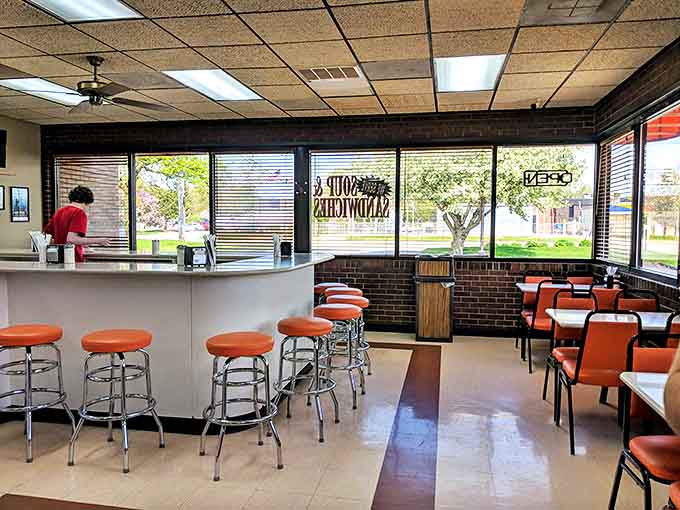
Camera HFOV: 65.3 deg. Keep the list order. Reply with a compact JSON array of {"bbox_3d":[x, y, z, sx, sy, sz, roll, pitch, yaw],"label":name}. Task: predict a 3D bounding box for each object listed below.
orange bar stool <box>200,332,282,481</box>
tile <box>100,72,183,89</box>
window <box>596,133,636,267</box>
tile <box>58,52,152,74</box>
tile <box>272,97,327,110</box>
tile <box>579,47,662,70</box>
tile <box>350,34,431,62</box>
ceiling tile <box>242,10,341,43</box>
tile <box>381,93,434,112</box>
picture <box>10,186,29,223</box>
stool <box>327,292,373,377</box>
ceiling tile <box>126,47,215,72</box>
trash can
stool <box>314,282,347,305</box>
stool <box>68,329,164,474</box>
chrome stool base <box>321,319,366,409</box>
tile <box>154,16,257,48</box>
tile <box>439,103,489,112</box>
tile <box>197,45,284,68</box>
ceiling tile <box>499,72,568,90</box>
[{"bbox_3d":[-0.578,0.842,3.083,0.450,0.740,0.450,-1,4,-27],"label":"orange bar stool"},{"bbox_3d":[-1.877,-1.692,5.169,0.600,0.025,0.600,1,4,11],"label":"tile"},{"bbox_3d":[2.769,-0.564,5.393,0.070,1.290,1.140,1,4,11],"label":"window"},{"bbox_3d":[-1.996,-1.652,4.584,0.605,0.020,0.600,1,4,11],"label":"tile"},{"bbox_3d":[-0.451,-1.757,6.138,0.600,0.025,0.600,1,4,11],"label":"tile"},{"bbox_3d":[2.287,-1.622,4.380,0.540,0.025,0.600,1,4,11],"label":"tile"},{"bbox_3d":[0.400,-1.605,4.107,0.610,0.025,0.610,1,4,11],"label":"tile"},{"bbox_3d":[-0.308,-1.577,3.633,0.600,0.025,0.600,1,4,11],"label":"ceiling tile"},{"bbox_3d":[0.778,-1.737,5.987,0.610,0.025,0.760,1,4,11],"label":"tile"},{"bbox_3d":[-4.335,-0.680,7.199,0.020,0.470,0.310,1,4,11],"label":"picture"},{"bbox_3d":[0.076,0.750,4.822,0.420,0.760,0.420,1,4,11],"label":"stool"},{"bbox_3d":[-1.394,-1.638,4.450,0.600,0.025,0.600,1,4,11],"label":"ceiling tile"},{"bbox_3d":[1.189,0.523,6.627,0.450,1.050,0.410,1,4,11],"label":"trash can"},{"bbox_3d":[-0.109,0.686,5.704,0.410,0.760,0.410,1,4,11],"label":"stool"},{"bbox_3d":[-1.305,0.822,3.125,0.430,0.720,0.430,1,4,11],"label":"stool"},{"bbox_3d":[-0.019,0.833,4.280,0.420,0.670,0.420,1,4,11],"label":"chrome stool base"},{"bbox_3d":[-0.907,-1.587,3.747,0.600,0.025,0.600,1,4,11],"label":"tile"},{"bbox_3d":[1.439,-1.738,6.232,0.600,0.025,0.354,1,4,11],"label":"tile"},{"bbox_3d":[-0.799,-1.627,4.332,0.600,0.025,0.600,1,4,11],"label":"tile"},{"bbox_3d":[1.821,-1.656,5.039,0.605,0.020,0.605,1,4,11],"label":"ceiling tile"}]

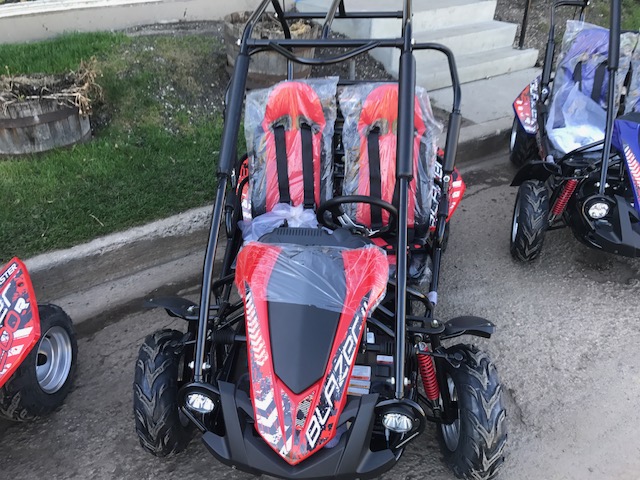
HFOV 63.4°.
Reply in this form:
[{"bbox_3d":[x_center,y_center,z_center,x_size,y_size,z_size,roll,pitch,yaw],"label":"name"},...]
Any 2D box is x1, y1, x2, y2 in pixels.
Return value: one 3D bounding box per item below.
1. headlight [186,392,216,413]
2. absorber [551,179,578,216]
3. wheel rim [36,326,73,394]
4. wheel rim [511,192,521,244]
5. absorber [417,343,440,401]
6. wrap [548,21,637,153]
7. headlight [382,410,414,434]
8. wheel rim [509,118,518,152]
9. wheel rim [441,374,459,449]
[{"bbox_3d":[-0.321,0.434,1.425,0.084,0.080,0.060,3,32,7],"label":"headlight"},{"bbox_3d":[1.189,-0.204,2.515,0.046,0.222,0.046,18,30,6],"label":"absorber"},{"bbox_3d":[-1.016,0.450,1.868,0.248,0.248,0.150,22,32,33],"label":"wheel rim"},{"bbox_3d":[1.065,-0.098,2.665,0.120,0.248,0.248,10,34,17],"label":"wheel rim"},{"bbox_3d":[0.327,0.413,1.554,0.046,0.230,0.046,-9,26,14],"label":"absorber"},{"bbox_3d":[1.572,-0.882,3.023,0.383,0.684,0.453,7,33,14],"label":"wrap"},{"bbox_3d":[0.207,0.460,1.363,0.084,0.080,0.060,3,32,7],"label":"headlight"},{"bbox_3d":[1.456,-0.748,3.727,0.140,0.248,0.248,7,33,14],"label":"wheel rim"},{"bbox_3d":[0.439,0.547,1.656,0.120,0.248,0.248,0,32,3],"label":"wheel rim"}]

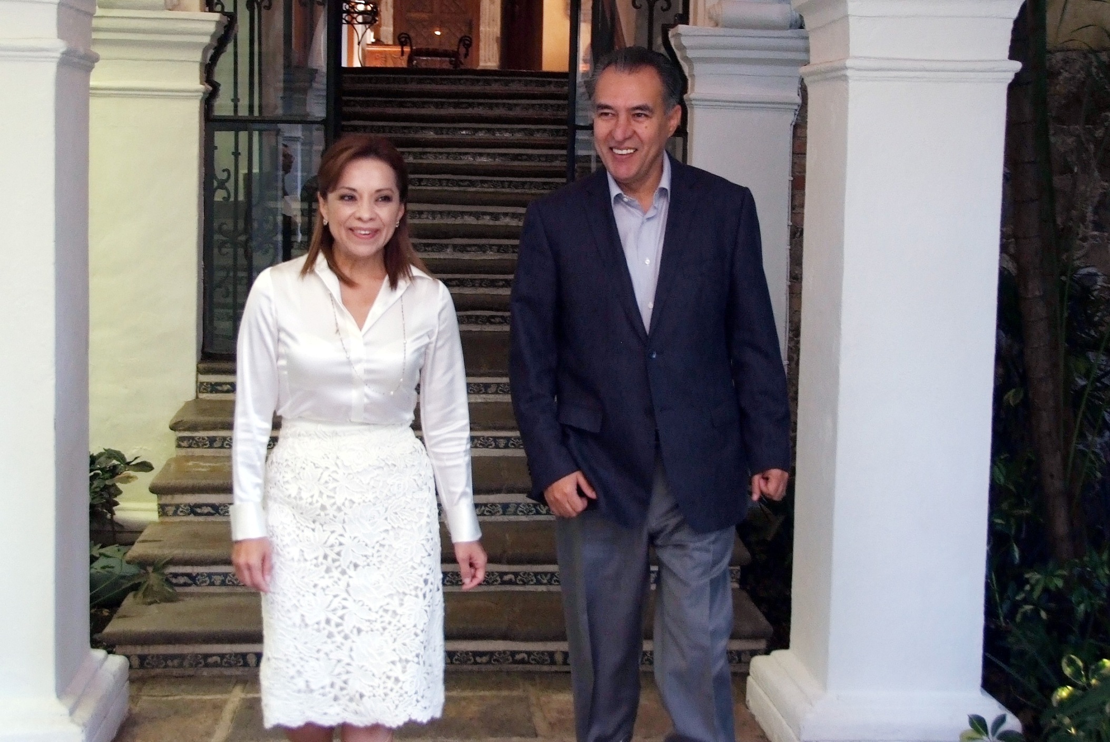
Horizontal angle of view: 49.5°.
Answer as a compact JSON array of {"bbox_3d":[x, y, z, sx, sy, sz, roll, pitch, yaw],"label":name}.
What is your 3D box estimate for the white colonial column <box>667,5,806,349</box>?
[{"bbox_3d":[0.720,-0.376,5.120,0.511,2.324,0.476,0,6,-4],"label":"white colonial column"}]

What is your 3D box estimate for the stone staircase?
[{"bbox_3d":[-0.497,-0.552,6.085,2.116,2.535,4.781,0,6,-4],"label":"stone staircase"}]

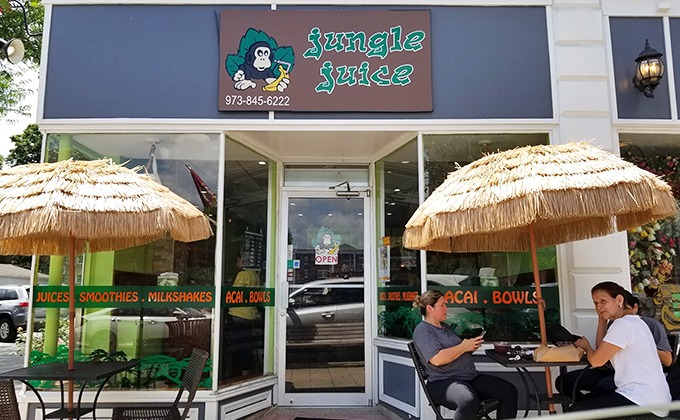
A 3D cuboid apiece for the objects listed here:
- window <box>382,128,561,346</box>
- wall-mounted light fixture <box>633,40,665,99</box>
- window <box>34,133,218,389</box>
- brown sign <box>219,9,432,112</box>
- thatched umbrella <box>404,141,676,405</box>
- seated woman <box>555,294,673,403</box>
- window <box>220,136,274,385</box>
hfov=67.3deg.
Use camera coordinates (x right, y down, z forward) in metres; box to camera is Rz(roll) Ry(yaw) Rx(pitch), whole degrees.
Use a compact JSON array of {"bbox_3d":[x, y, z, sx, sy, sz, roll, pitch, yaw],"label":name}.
[{"bbox_3d":[1.129,0.267,4.787,1.460,1.820,0.700,0,-8,0],"label":"window"},{"bbox_3d":[2.681,-1.217,4.466,0.250,0.540,0.310,0,-8,0],"label":"wall-mounted light fixture"},{"bbox_3d":[-1.815,0.409,4.420,1.560,2.190,0.080,0,-8,0],"label":"window"},{"bbox_3d":[-0.128,-1.356,4.612,1.920,0.966,0.050,0,-8,0],"label":"brown sign"},{"bbox_3d":[1.350,0.486,3.538,1.780,1.980,1.780,-4,-8,-1],"label":"thatched umbrella"},{"bbox_3d":[2.038,1.208,3.810,0.820,1.200,0.480,1,-8,-5],"label":"seated woman"},{"bbox_3d":[-0.841,0.487,4.791,0.080,2.140,0.860,-4,-8,24],"label":"window"}]

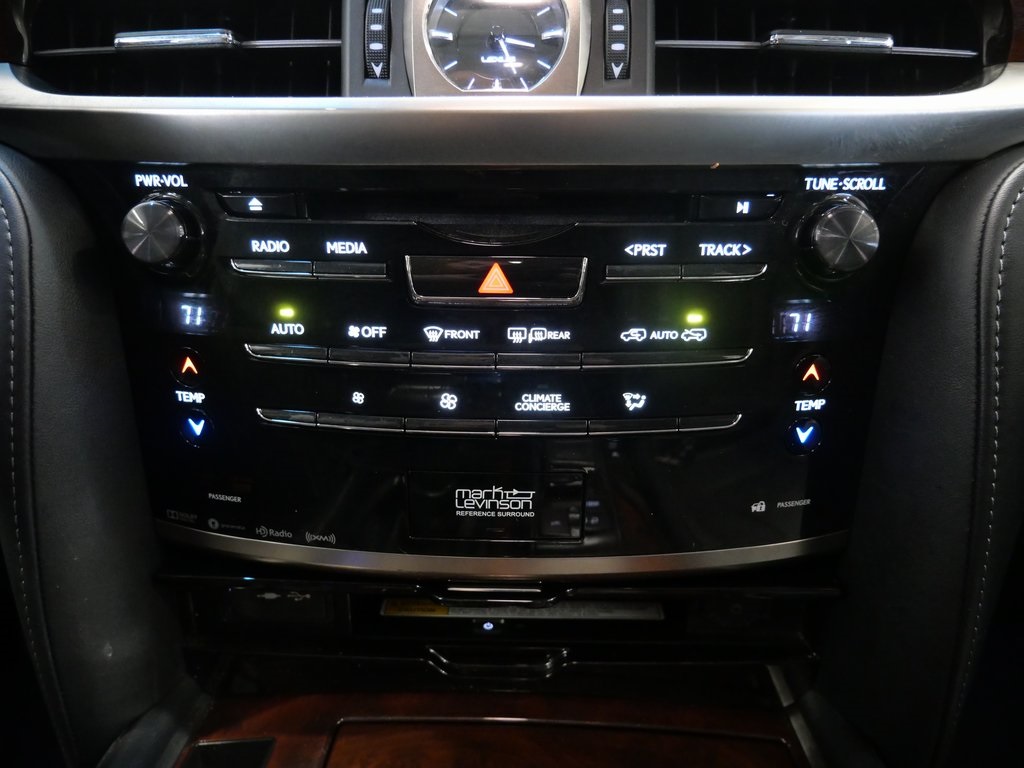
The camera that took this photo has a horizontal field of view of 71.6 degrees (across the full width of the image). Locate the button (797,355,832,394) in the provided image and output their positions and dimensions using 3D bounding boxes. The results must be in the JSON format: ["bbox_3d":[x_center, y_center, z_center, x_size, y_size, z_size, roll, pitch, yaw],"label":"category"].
[{"bbox_3d":[0.114,-0.004,0.270,0.014,0.014,0.005,-2,13,-9],"label":"button"}]

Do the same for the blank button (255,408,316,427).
[{"bbox_3d":[-0.088,0.013,0.278,0.026,0.006,0.006,3,13,11],"label":"blank button"}]

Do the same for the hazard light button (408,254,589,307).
[{"bbox_3d":[-0.006,-0.037,0.256,0.064,0.018,0.007,1,13,3],"label":"hazard light button"}]

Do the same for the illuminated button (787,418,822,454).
[{"bbox_3d":[0.113,0.020,0.275,0.015,0.015,0.005,-2,13,-9],"label":"illuminated button"}]

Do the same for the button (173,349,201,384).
[{"bbox_3d":[-0.129,-0.007,0.283,0.014,0.014,0.005,4,13,15],"label":"button"}]

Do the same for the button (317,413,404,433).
[{"bbox_3d":[-0.058,0.014,0.273,0.035,0.006,0.006,2,13,8],"label":"button"}]

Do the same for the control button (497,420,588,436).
[{"bbox_3d":[0.011,0.016,0.267,0.034,0.006,0.006,1,13,1],"label":"control button"}]

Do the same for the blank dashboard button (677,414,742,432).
[{"bbox_3d":[0.075,0.015,0.269,0.024,0.007,0.006,-1,13,-5],"label":"blank dashboard button"}]

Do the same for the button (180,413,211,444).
[{"bbox_3d":[-0.128,0.018,0.288,0.014,0.014,0.005,4,13,15],"label":"button"}]

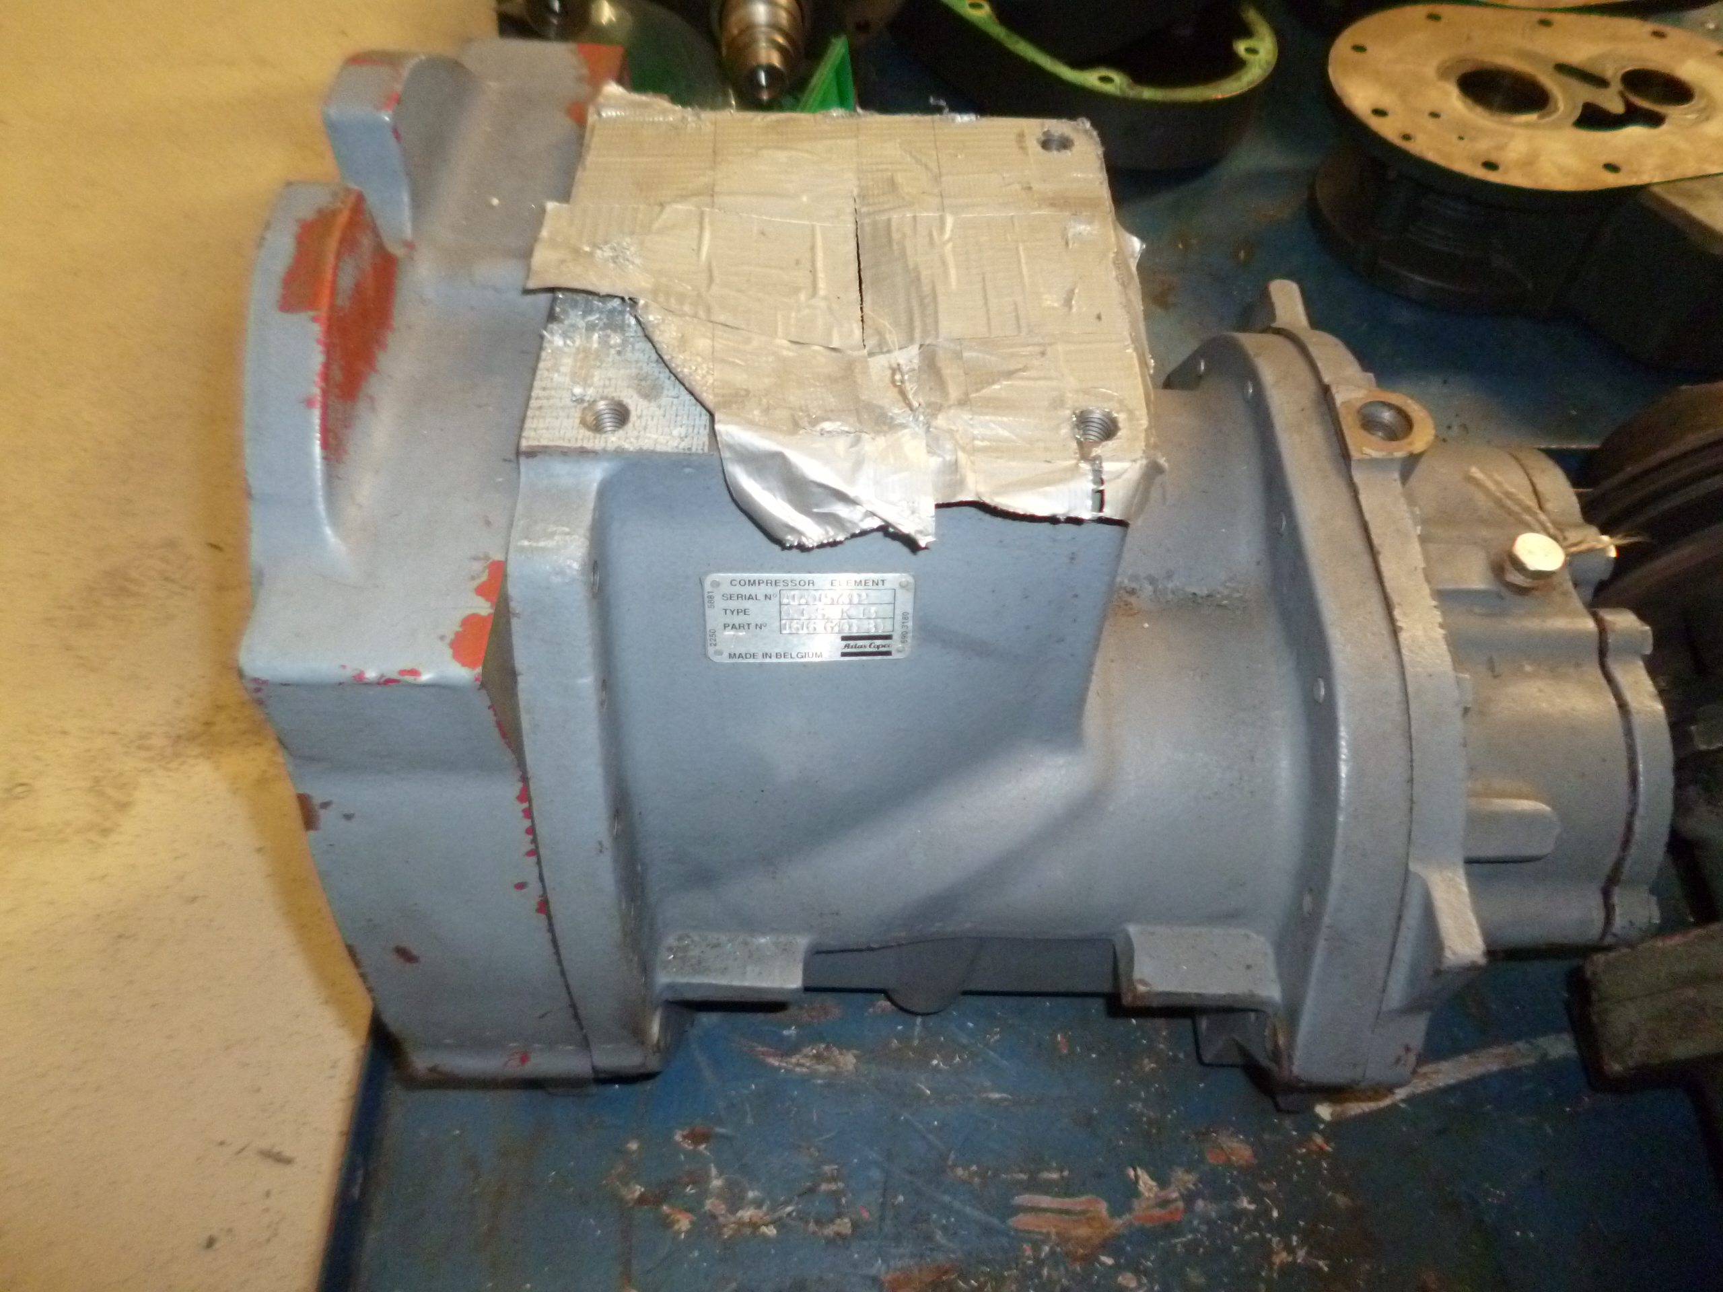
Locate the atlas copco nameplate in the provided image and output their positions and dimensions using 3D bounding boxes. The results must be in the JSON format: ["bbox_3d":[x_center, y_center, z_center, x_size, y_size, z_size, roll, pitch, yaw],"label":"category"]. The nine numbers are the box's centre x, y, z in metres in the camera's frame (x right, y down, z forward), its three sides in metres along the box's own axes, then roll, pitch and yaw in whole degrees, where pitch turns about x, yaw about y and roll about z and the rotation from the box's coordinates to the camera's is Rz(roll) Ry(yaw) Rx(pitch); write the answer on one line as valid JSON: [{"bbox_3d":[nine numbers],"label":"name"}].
[{"bbox_3d":[-0.015,-0.008,0.349,0.060,0.030,0.001,-1,33,-5],"label":"atlas copco nameplate"}]

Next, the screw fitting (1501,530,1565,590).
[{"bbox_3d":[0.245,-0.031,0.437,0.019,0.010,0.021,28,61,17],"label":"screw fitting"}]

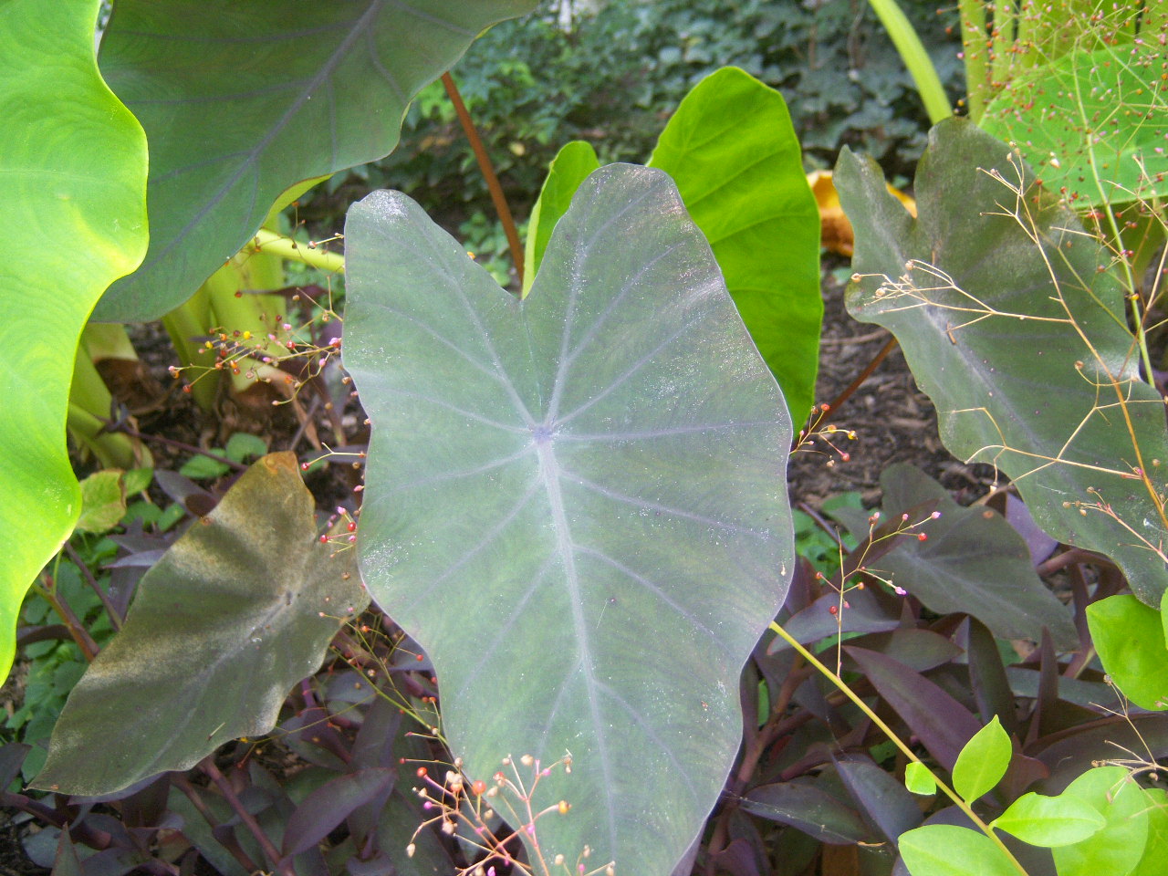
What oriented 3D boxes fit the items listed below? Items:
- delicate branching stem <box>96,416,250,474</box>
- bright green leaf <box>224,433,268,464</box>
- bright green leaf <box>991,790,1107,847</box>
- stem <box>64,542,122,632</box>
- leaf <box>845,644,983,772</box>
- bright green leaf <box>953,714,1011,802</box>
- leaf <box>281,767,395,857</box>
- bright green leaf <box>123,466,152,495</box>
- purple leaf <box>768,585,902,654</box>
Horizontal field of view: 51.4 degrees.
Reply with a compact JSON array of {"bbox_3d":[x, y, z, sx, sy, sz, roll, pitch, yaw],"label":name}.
[{"bbox_3d":[-0.448,0.005,1.325,0.203,0.022,0.022,17,30,20],"label":"delicate branching stem"},{"bbox_3d":[-0.375,0.012,1.355,0.036,0.012,0.051,33,48,29],"label":"bright green leaf"},{"bbox_3d":[0.223,0.183,0.583,0.062,0.010,0.027,1,59,-14],"label":"bright green leaf"},{"bbox_3d":[-0.435,0.131,1.075,0.012,0.012,0.110,-22,55,-37],"label":"stem"},{"bbox_3d":[0.224,0.182,0.830,0.034,0.018,0.118,-29,55,-27],"label":"leaf"},{"bbox_3d":[0.195,0.156,0.593,0.026,0.010,0.046,21,70,12],"label":"bright green leaf"},{"bbox_3d":[-0.172,0.261,0.855,0.095,0.018,0.034,-32,54,-32],"label":"leaf"},{"bbox_3d":[-0.462,0.044,1.260,0.030,0.012,0.039,23,56,25],"label":"bright green leaf"},{"bbox_3d":[0.193,0.140,0.925,0.120,0.020,0.032,-8,44,-25],"label":"purple leaf"}]

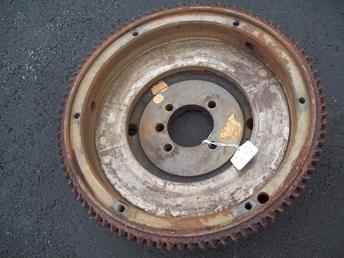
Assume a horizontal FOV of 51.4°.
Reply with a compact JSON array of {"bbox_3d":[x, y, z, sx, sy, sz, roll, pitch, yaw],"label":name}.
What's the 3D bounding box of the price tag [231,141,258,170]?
[{"bbox_3d":[0.099,0.036,0.489,0.022,0.003,0.037,42,94,28],"label":"price tag"}]

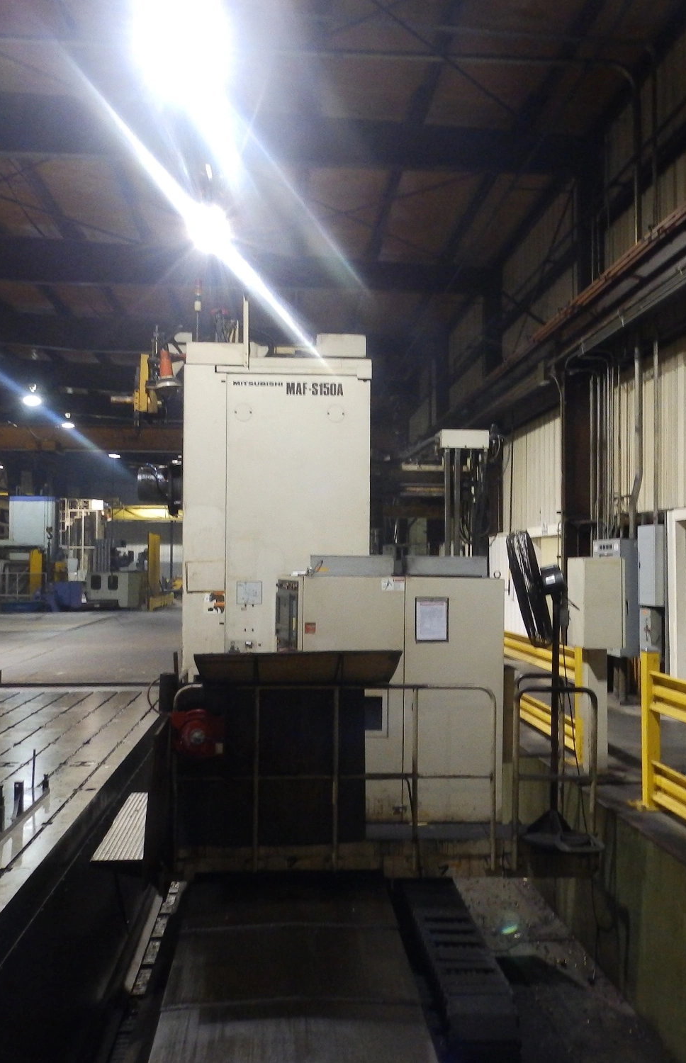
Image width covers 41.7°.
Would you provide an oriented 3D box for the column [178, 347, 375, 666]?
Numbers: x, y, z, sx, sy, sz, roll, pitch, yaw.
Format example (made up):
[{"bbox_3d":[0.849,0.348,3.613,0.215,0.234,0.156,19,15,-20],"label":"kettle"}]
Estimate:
[{"bbox_3d":[-0.555,0.319,7.623,1.440,3.610,1.500,1,-2,-4],"label":"column"}]

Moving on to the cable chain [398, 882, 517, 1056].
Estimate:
[{"bbox_3d":[0.733,2.879,6.123,0.425,0.310,2.280,1,-2,-4],"label":"cable chain"}]

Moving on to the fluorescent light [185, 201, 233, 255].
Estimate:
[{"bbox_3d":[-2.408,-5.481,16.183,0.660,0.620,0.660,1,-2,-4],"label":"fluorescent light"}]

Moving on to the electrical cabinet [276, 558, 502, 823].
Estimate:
[{"bbox_3d":[0.317,1.127,6.635,1.612,1.860,0.570,1,-2,-4],"label":"electrical cabinet"}]

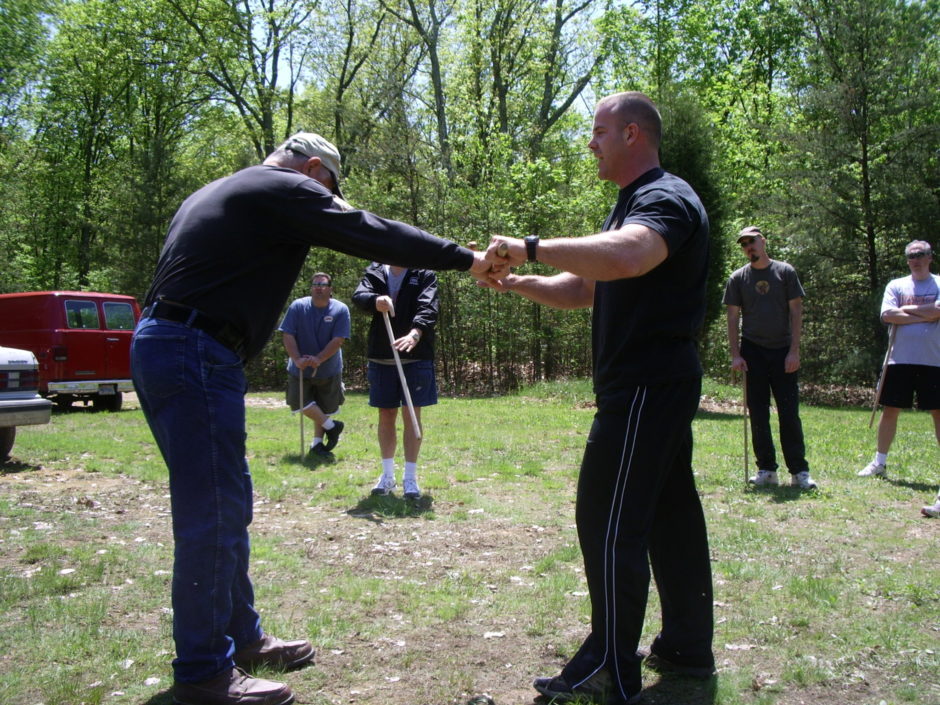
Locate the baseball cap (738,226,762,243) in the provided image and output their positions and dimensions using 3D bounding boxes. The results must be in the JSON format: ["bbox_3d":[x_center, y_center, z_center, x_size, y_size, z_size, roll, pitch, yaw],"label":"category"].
[{"bbox_3d":[1.889,-0.791,6.400,0.170,0.130,0.250,1,8,44],"label":"baseball cap"}]

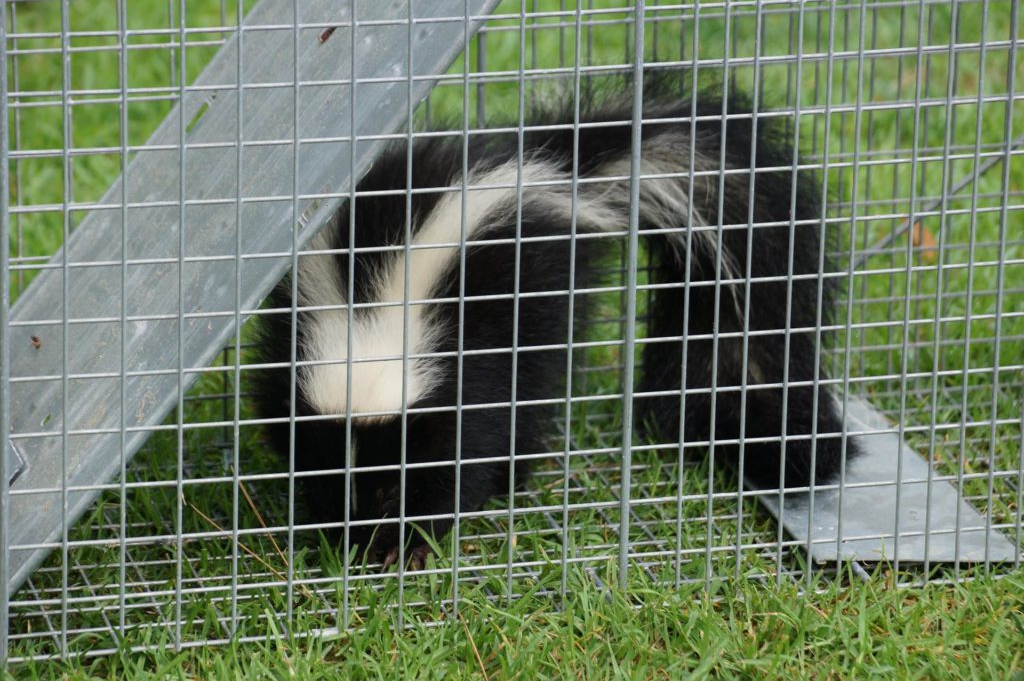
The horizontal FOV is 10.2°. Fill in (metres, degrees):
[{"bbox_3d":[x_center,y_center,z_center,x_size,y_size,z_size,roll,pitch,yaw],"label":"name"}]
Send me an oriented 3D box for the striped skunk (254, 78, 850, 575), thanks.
[{"bbox_3d":[0.007,-0.013,2.715,0.274,0.193,0.274,6,17,15],"label":"striped skunk"}]

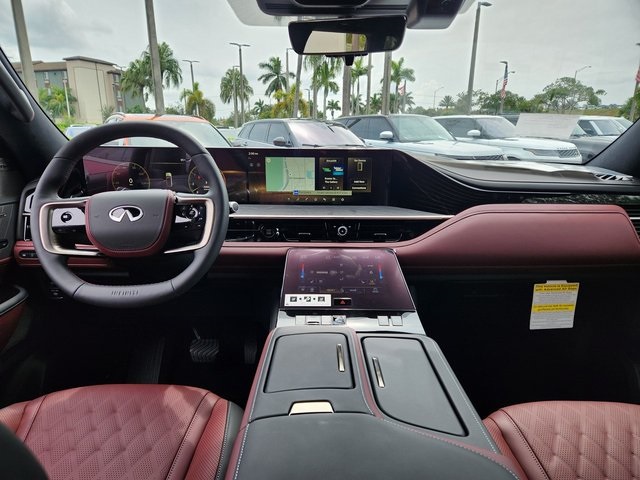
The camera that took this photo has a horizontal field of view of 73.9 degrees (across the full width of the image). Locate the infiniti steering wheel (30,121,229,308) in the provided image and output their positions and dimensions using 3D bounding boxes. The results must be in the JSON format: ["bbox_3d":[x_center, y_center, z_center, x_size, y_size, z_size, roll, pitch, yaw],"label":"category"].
[{"bbox_3d":[-0.368,-0.052,0.848,0.380,0.370,0.100,-1,-7,-1],"label":"infiniti steering wheel"}]

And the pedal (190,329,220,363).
[{"bbox_3d":[-0.377,0.352,1.400,0.096,0.110,0.060,0,-12,-1],"label":"pedal"}]

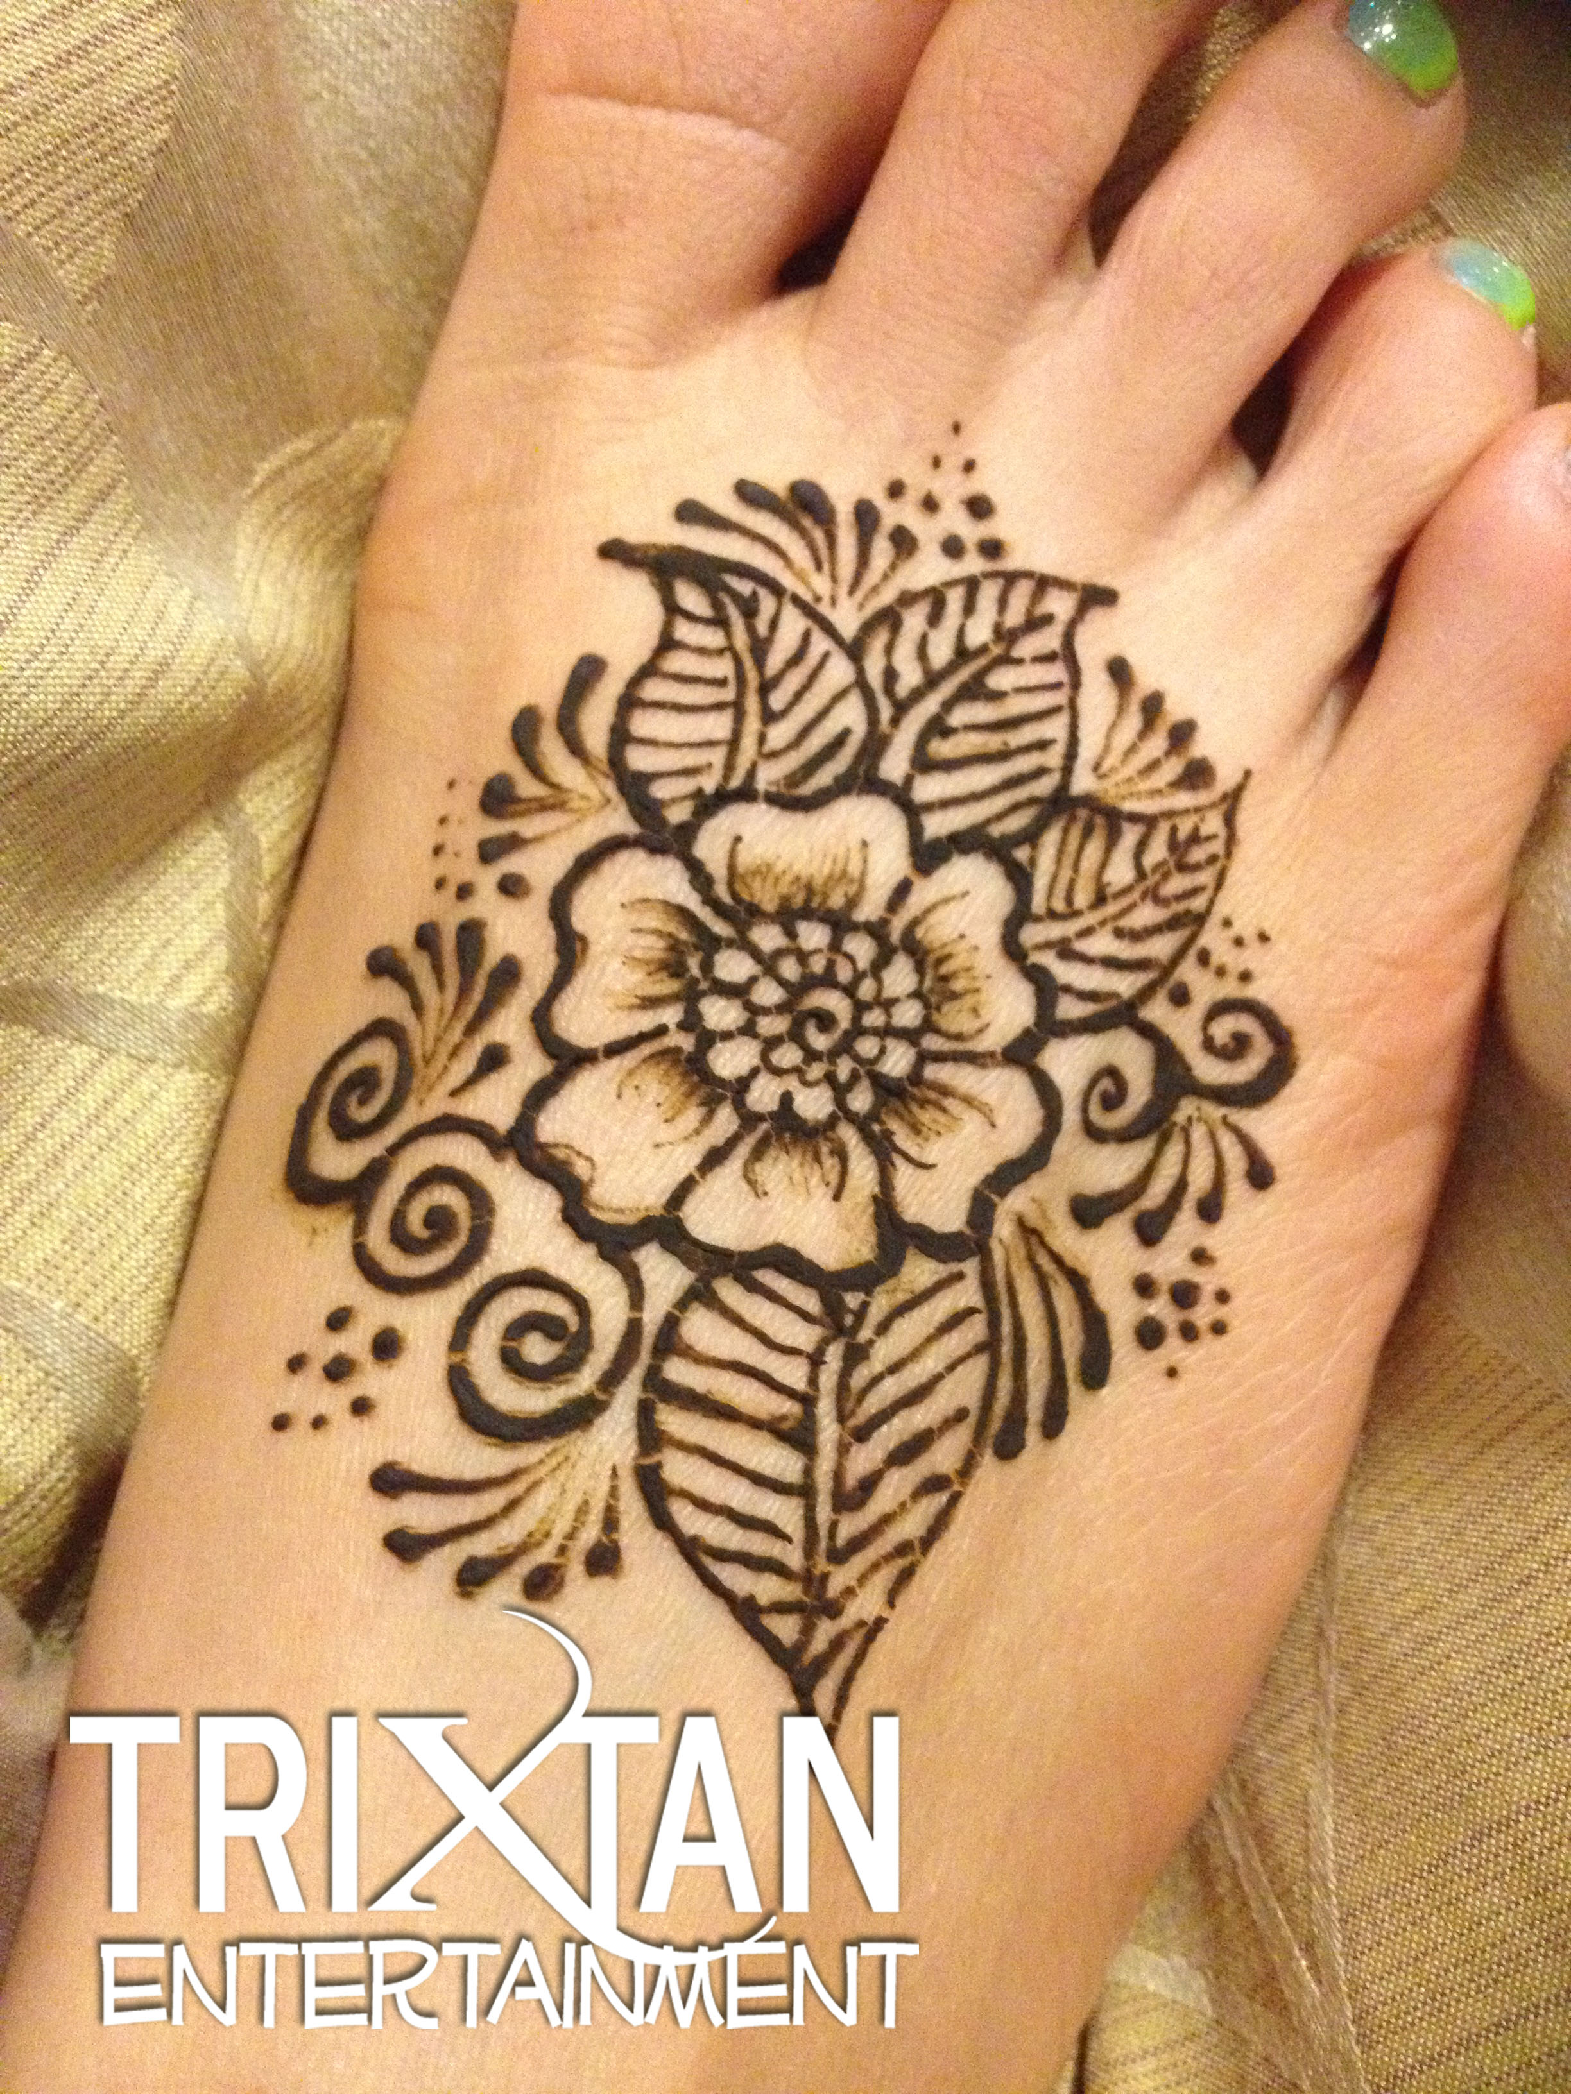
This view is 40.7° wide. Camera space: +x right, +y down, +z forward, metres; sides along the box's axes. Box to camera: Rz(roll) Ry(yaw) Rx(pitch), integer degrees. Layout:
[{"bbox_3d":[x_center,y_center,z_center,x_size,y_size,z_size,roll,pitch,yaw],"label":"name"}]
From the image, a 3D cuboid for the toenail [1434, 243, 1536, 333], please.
[{"bbox_3d":[0.054,-0.059,0.163,0.009,0.003,0.007,36,42,-6],"label":"toenail"}]

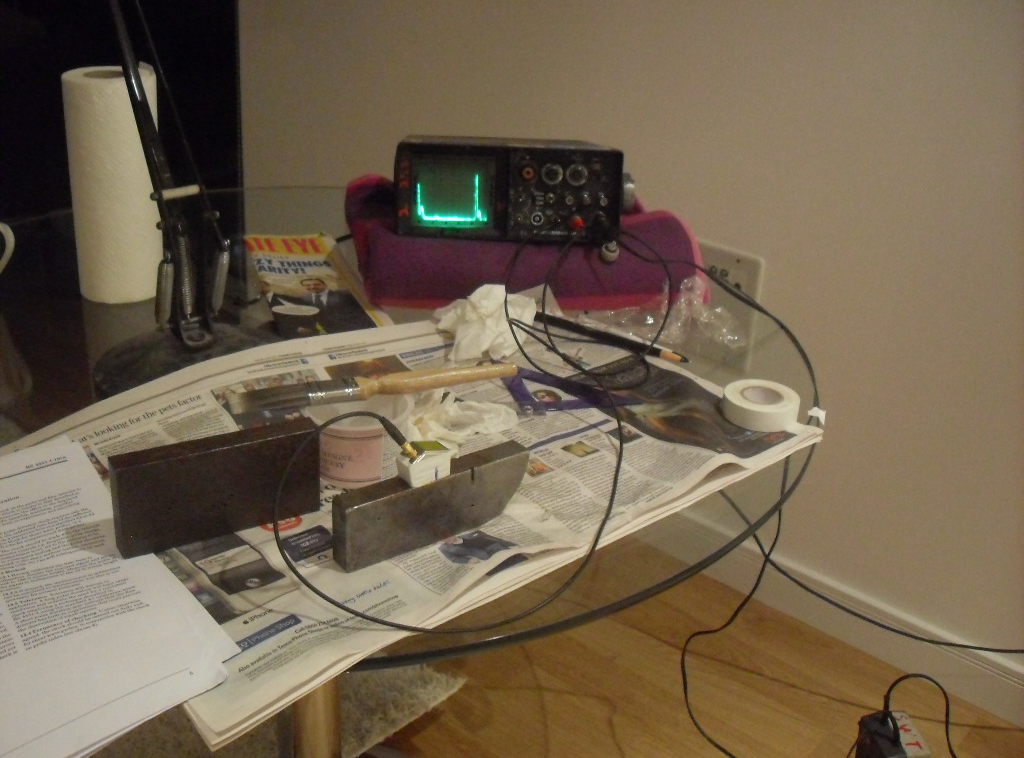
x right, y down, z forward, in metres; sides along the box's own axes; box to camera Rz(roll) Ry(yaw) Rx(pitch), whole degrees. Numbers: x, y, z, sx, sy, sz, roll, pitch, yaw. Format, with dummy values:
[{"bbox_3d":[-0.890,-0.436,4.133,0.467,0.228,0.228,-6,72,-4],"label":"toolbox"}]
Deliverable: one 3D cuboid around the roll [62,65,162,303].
[{"bbox_3d":[-0.400,-0.195,1.111,0.085,0.222,0.085,4,26,-2],"label":"roll"}]

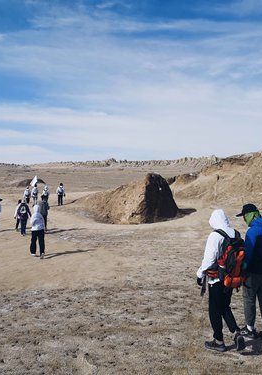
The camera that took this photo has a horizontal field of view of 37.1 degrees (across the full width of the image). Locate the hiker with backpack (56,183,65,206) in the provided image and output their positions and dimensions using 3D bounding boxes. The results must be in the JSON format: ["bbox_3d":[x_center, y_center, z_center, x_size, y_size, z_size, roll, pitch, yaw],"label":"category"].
[{"bbox_3d":[-5.189,0.523,28.952,0.560,1.700,0.480,0,3,-5],"label":"hiker with backpack"}]

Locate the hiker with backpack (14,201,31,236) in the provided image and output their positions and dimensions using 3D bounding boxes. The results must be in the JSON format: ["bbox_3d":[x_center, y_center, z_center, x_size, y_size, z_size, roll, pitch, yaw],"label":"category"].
[{"bbox_3d":[-4.956,1.437,18.200,0.640,1.680,0.500,0,3,-5],"label":"hiker with backpack"}]

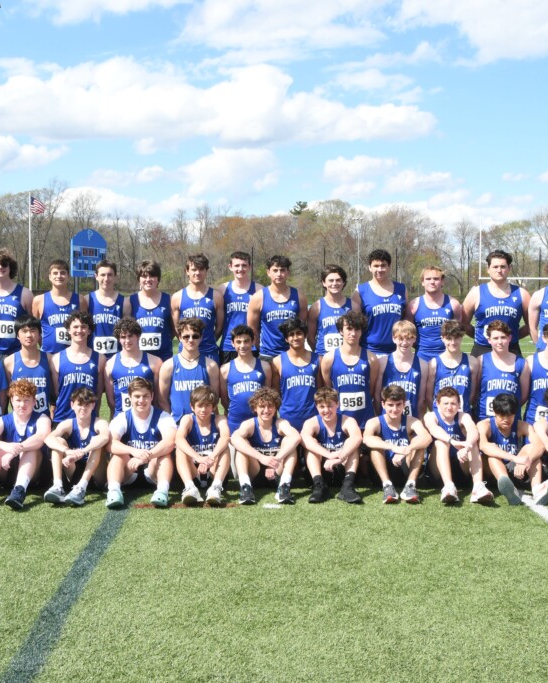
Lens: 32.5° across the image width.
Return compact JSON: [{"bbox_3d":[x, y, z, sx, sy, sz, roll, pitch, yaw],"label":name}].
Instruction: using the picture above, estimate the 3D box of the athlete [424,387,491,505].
[{"bbox_3d":[1.393,0.747,7.155,0.500,0.788,0.860,0,3,6],"label":"athlete"}]

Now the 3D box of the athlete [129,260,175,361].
[{"bbox_3d":[-1.075,0.185,8.221,0.470,1.774,0.330,0,3,-6],"label":"athlete"}]

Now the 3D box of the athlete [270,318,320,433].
[{"bbox_3d":[0.162,0.448,7.787,0.409,1.284,0.520,0,3,-8],"label":"athlete"}]

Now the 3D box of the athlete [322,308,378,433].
[{"bbox_3d":[0.620,0.434,7.690,0.501,1.361,0.600,0,3,2],"label":"athlete"}]

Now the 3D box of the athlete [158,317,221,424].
[{"bbox_3d":[-0.686,0.447,7.784,0.500,1.296,0.520,0,3,-4],"label":"athlete"}]

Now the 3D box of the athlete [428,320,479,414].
[{"bbox_3d":[1.454,0.472,7.692,0.436,1.284,0.600,0,3,5],"label":"athlete"}]

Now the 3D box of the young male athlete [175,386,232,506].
[{"bbox_3d":[-0.528,0.736,7.031,0.452,0.793,0.840,0,3,-3],"label":"young male athlete"}]

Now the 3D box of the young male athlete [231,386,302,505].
[{"bbox_3d":[-0.052,0.744,7.048,0.520,0.780,0.760,0,3,0],"label":"young male athlete"}]

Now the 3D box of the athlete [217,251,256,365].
[{"bbox_3d":[-0.300,0.149,7.820,0.440,1.774,0.320,0,3,-1],"label":"athlete"}]

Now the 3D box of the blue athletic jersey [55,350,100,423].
[{"bbox_3d":[-1.612,0.372,7.702,0.370,0.600,0.250,-1,3,-11],"label":"blue athletic jersey"}]

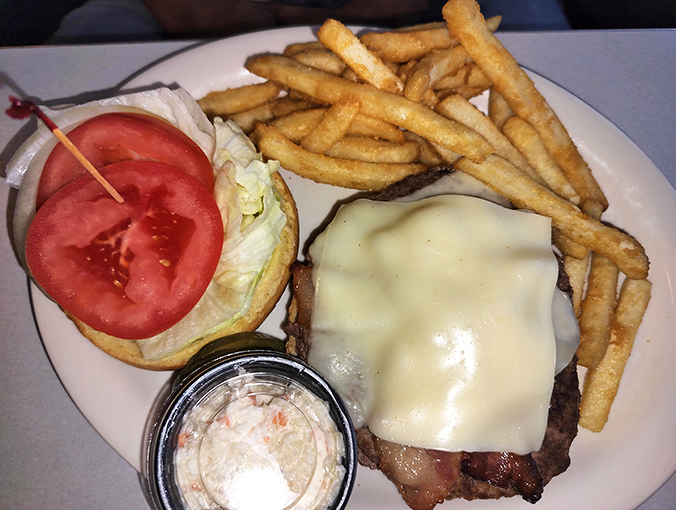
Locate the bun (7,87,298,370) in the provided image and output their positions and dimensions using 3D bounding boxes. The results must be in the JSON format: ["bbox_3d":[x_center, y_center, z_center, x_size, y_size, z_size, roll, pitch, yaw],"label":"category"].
[{"bbox_3d":[-0.077,-0.010,0.215,0.115,0.042,0.115,0,73,-1],"label":"bun"}]

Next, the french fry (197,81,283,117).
[{"bbox_3d":[-0.052,-0.082,0.245,0.047,0.011,0.011,-13,73,-3],"label":"french fry"}]

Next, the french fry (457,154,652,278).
[{"bbox_3d":[0.098,-0.018,0.218,0.095,0.013,0.013,31,74,4],"label":"french fry"}]

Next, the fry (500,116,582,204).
[{"bbox_3d":[0.103,-0.047,0.236,0.011,0.011,0.049,-36,85,-11],"label":"fry"}]

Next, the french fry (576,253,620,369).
[{"bbox_3d":[0.123,0.022,0.222,0.012,0.011,0.061,18,74,4],"label":"french fry"}]

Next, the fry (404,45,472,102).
[{"bbox_3d":[0.053,-0.092,0.239,0.040,0.011,0.011,-39,77,-9],"label":"fry"}]

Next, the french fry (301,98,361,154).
[{"bbox_3d":[-0.004,-0.062,0.230,0.031,0.011,0.011,-45,78,8],"label":"french fry"}]

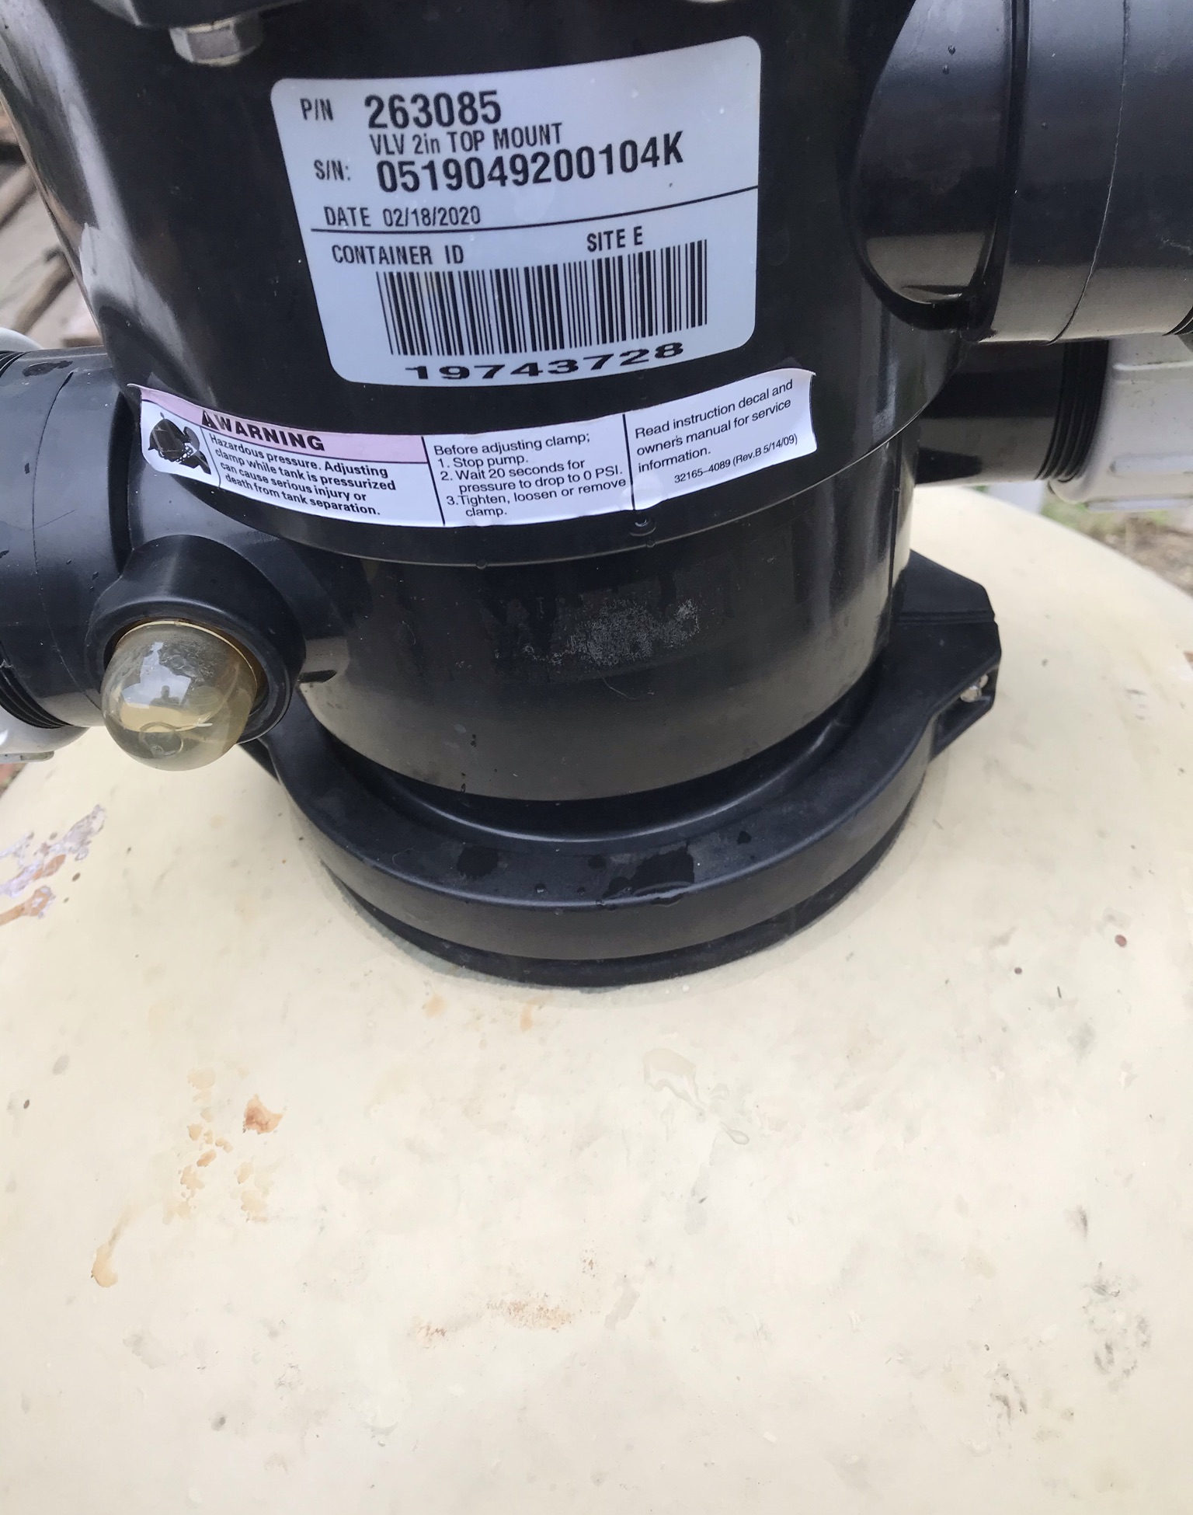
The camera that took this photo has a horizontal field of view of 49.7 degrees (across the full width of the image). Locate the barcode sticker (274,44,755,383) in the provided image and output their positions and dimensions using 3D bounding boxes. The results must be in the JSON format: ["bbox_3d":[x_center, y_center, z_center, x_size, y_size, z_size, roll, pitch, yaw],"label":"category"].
[{"bbox_3d":[-0.010,-0.085,0.208,0.074,0.051,0.007,-6,47,-1],"label":"barcode sticker"}]

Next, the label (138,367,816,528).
[{"bbox_3d":[-0.023,-0.059,0.248,0.129,0.021,0.022,0,48,8],"label":"label"}]

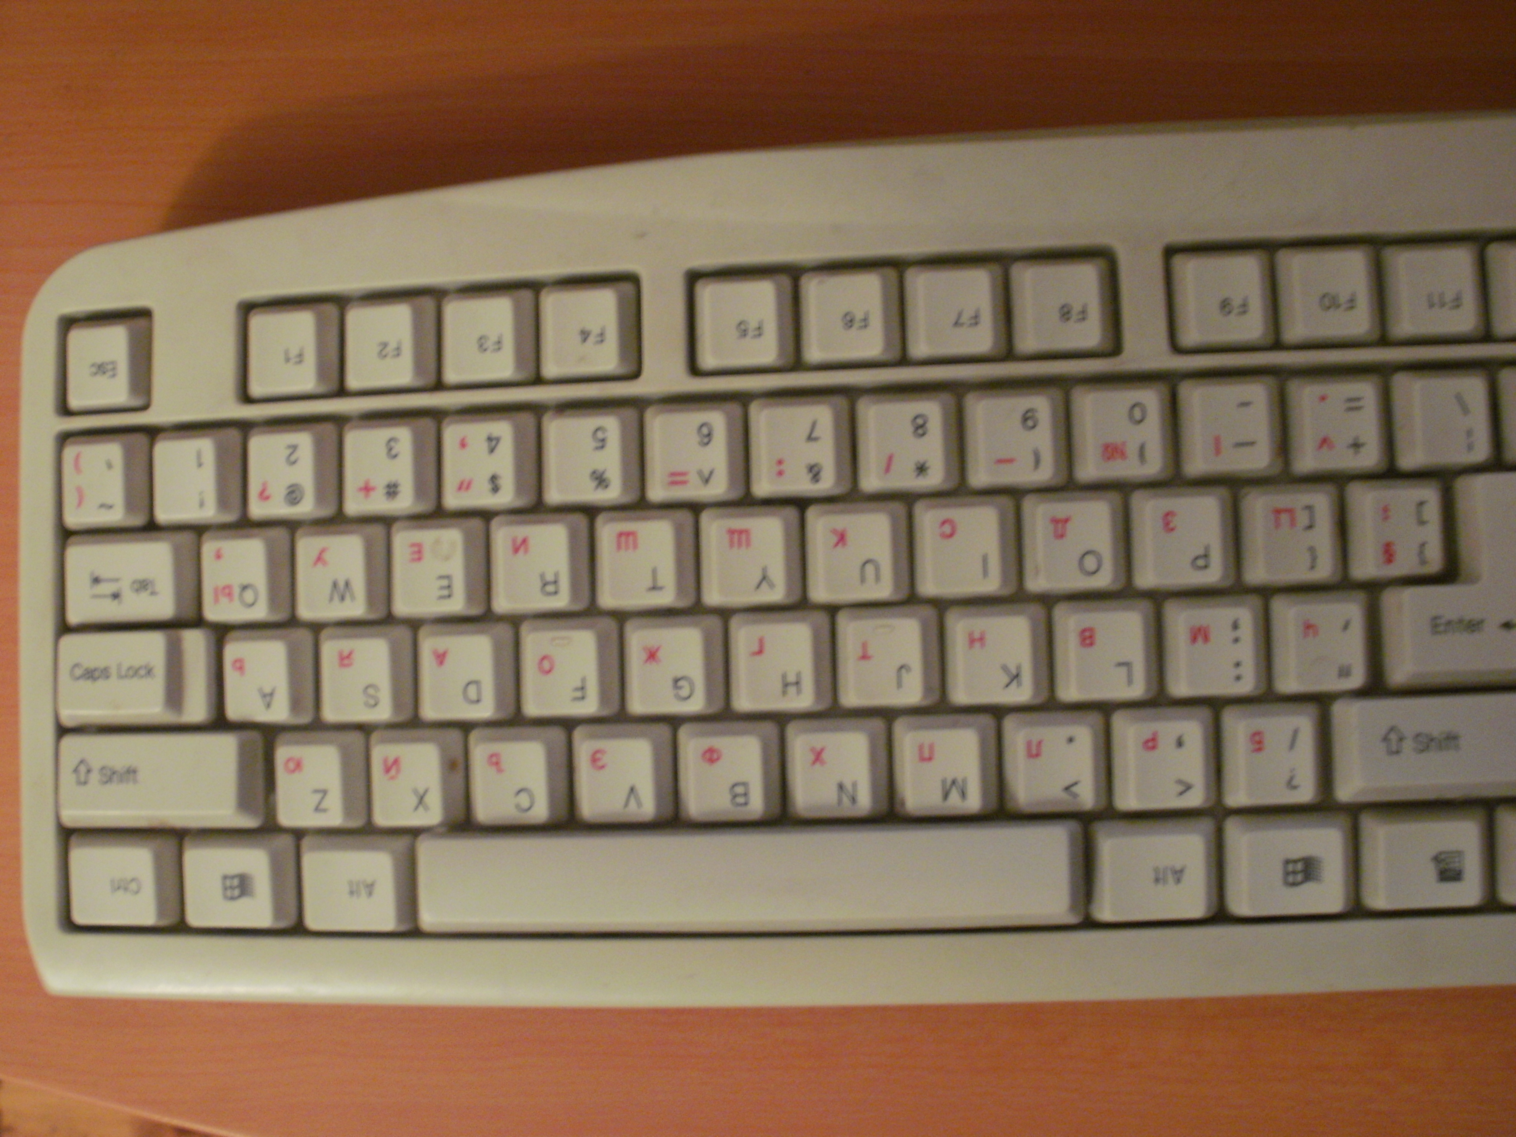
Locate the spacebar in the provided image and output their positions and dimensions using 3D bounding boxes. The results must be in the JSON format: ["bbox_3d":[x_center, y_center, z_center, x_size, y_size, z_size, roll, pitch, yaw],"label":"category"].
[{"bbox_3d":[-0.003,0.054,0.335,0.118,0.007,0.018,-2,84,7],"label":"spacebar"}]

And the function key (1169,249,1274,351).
[{"bbox_3d":[0.081,-0.047,0.334,0.018,0.007,0.018,-2,86,7],"label":"function key"}]

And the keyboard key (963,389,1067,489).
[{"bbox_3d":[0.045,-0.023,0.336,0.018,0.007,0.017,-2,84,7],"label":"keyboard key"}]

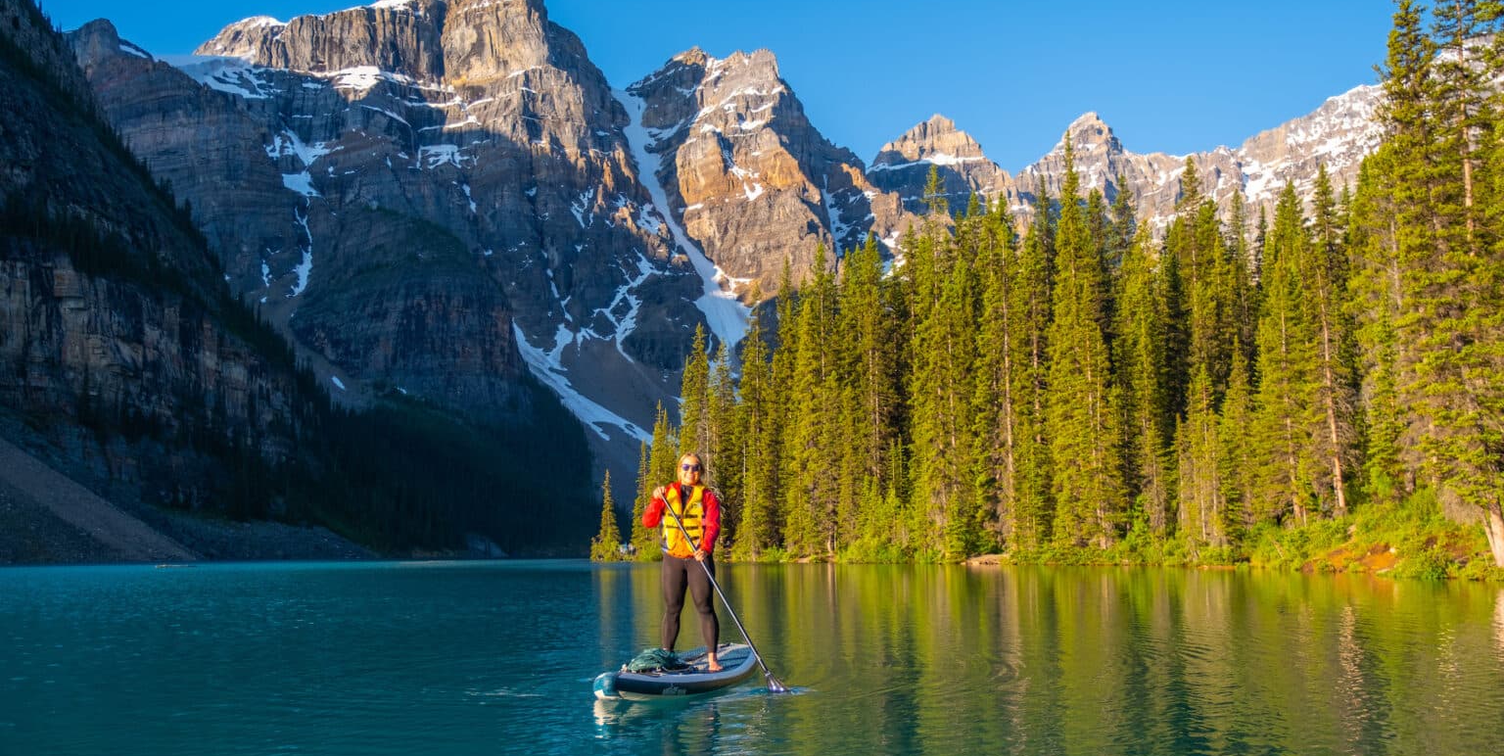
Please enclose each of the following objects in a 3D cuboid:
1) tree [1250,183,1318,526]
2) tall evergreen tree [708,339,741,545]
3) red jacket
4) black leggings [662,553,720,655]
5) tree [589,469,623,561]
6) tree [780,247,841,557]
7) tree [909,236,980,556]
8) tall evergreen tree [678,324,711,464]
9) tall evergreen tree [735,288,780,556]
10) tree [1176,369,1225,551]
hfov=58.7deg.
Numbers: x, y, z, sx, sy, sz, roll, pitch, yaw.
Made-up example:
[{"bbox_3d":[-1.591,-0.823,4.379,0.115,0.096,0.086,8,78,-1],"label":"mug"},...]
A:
[{"bbox_3d":[27.977,-1.356,70.185,3.331,18.278,3.331,-3,-8,22],"label":"tree"},{"bbox_3d":[-2.720,6.290,131.000,3.200,19.925,3.200,-1,-7,-1],"label":"tall evergreen tree"},{"bbox_3d":[-0.554,1.113,10.500,0.600,0.600,0.360,0,-7,-2],"label":"red jacket"},{"bbox_3d":[-0.475,1.734,10.400,0.430,0.830,0.300,-2,-8,9],"label":"black leggings"},{"bbox_3d":[-19.393,18.265,178.000,4.400,12.111,4.400,0,-7,-6],"label":"tree"},{"bbox_3d":[4.800,1.999,110.000,4.700,25.113,4.700,-1,-7,2],"label":"tree"},{"bbox_3d":[14.897,1.118,103.660,5.102,25.606,5.102,-1,-8,8],"label":"tree"},{"bbox_3d":[-5.898,6.359,135.557,3.694,24.013,3.694,0,-7,-2],"label":"tall evergreen tree"},{"bbox_3d":[0.387,4.449,125.635,4.196,25.227,4.196,0,-7,0],"label":"tall evergreen tree"},{"bbox_3d":[22.485,4.101,67.000,2.400,9.360,2.400,-3,-8,19],"label":"tree"}]

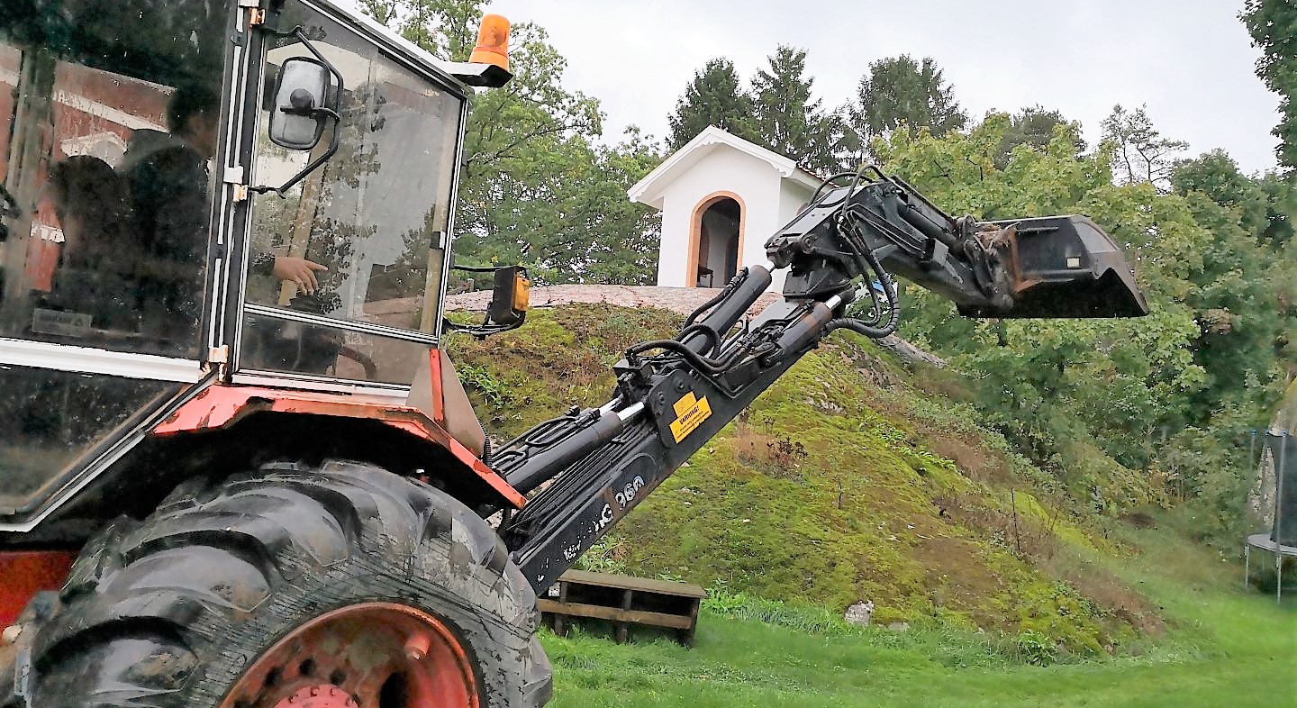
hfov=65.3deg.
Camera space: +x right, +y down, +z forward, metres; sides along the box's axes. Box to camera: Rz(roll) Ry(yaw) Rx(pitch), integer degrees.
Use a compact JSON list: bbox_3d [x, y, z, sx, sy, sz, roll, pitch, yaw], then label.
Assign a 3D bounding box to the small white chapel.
[{"bbox_3d":[2.383,-3.030,23.143,4.512,3.450,3.563,-2,-9,40],"label":"small white chapel"}]

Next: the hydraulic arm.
[{"bbox_3d":[1.106,0.200,6.003,5.029,2.747,1.500,10,-9,-40],"label":"hydraulic arm"}]

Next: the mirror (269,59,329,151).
[{"bbox_3d":[-0.966,-0.693,2.800,0.145,0.250,0.065,8,-13,-6],"label":"mirror"}]

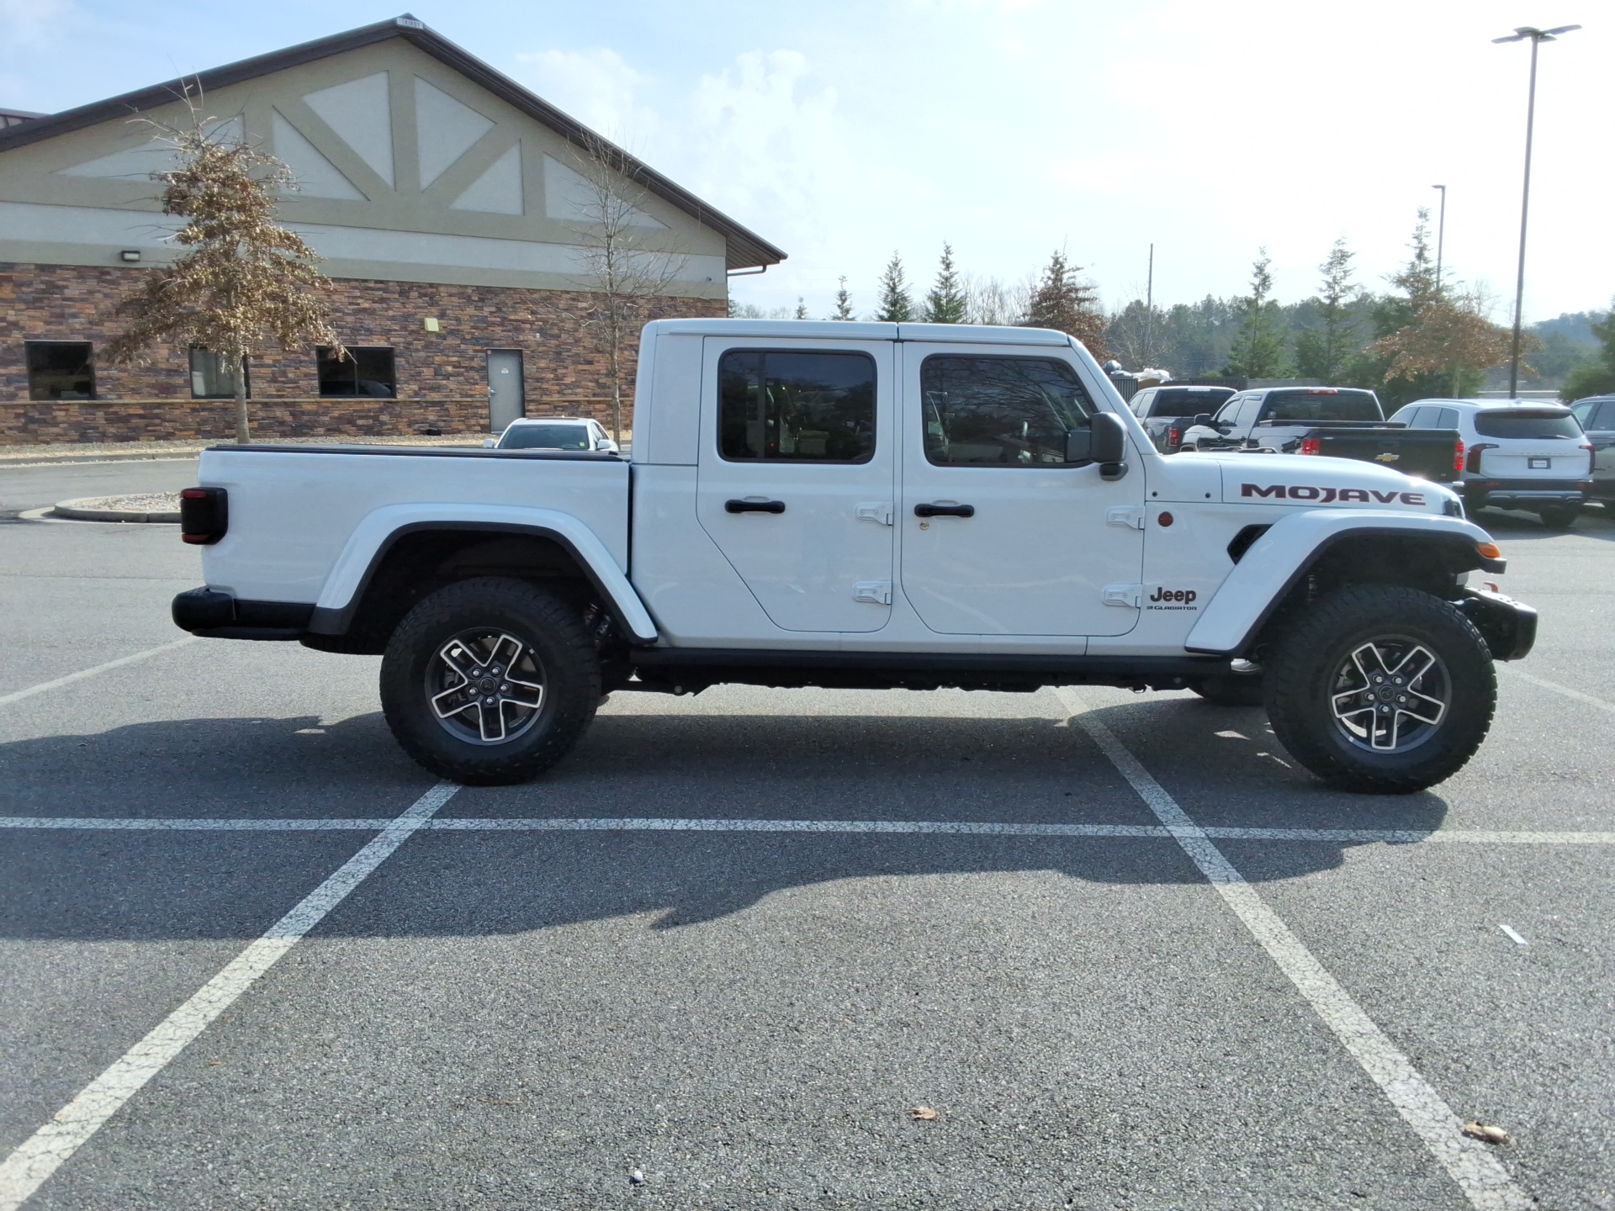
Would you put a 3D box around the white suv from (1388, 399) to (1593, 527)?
[{"bbox_3d":[10.274,-2.316,20.681,1.990,1.780,5.000,0,8,3],"label":"white suv"}]

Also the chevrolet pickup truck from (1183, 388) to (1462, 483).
[{"bbox_3d":[7.051,-2.064,18.622,2.030,1.920,5.850,0,8,2],"label":"chevrolet pickup truck"}]

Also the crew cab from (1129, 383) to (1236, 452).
[{"bbox_3d":[7.160,-3.073,24.689,2.030,1.950,5.850,0,8,2],"label":"crew cab"}]

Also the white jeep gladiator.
[{"bbox_3d":[0.290,-0.330,5.870,5.540,1.840,1.950,0,8,1],"label":"white jeep gladiator"}]

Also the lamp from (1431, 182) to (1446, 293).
[{"bbox_3d":[20.479,-9.091,43.136,0.600,9.189,0.300,0,8,0],"label":"lamp"}]

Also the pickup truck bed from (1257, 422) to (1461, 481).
[{"bbox_3d":[6.993,-1.949,16.815,1.980,0.630,2.000,0,8,2],"label":"pickup truck bed"}]

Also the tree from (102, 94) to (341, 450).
[{"bbox_3d":[-12.074,-6.821,26.793,5.000,7.100,5.000,0,8,0],"label":"tree"}]

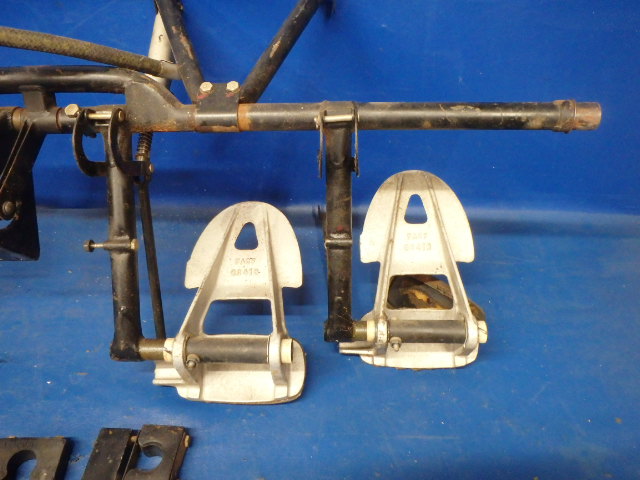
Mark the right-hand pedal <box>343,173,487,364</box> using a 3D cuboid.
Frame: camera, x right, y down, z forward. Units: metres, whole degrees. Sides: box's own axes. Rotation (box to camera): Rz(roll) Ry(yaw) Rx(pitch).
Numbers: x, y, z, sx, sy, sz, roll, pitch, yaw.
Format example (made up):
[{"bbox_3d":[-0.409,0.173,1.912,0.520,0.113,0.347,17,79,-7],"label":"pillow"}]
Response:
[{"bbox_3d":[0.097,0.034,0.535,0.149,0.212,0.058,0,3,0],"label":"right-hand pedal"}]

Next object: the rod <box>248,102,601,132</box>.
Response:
[{"bbox_3d":[0.100,-0.122,0.512,0.364,0.030,0.030,0,0,-2],"label":"rod"}]

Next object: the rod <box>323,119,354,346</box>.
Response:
[{"bbox_3d":[0.019,-0.006,0.519,0.029,0.221,0.029,0,4,0],"label":"rod"}]

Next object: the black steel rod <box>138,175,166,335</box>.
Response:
[{"bbox_3d":[-0.178,0.024,0.549,0.010,0.189,0.010,-9,-13,0],"label":"black steel rod"}]

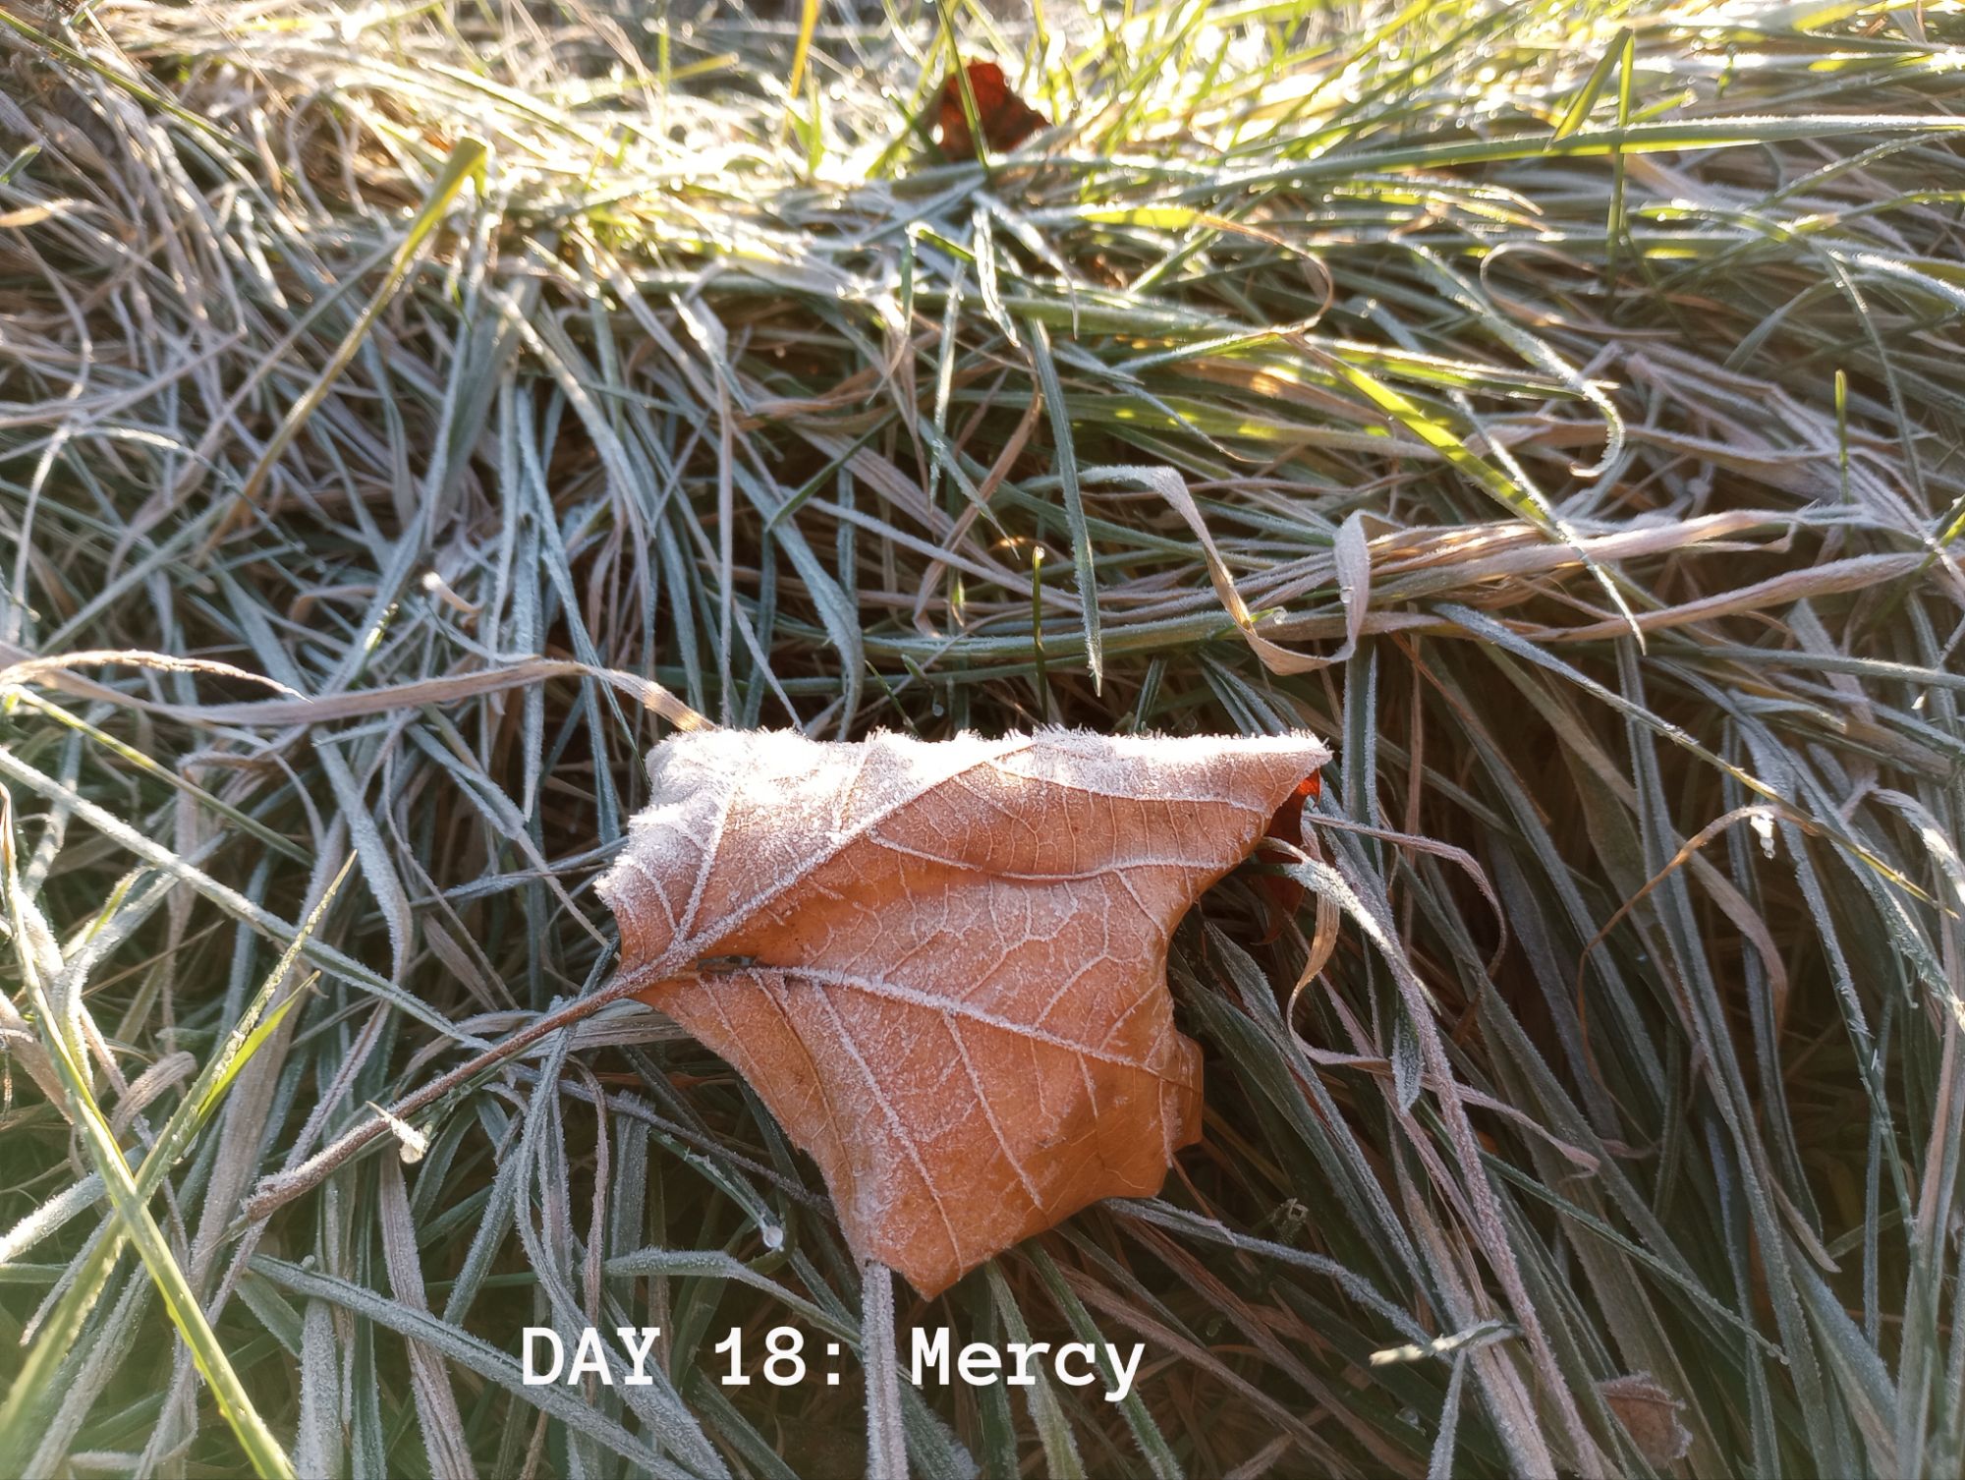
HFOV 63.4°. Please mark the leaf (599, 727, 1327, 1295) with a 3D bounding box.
[{"bbox_3d":[-0.003,0.044,0.280,0.127,0.050,0.097,0,42,0],"label":"leaf"}]

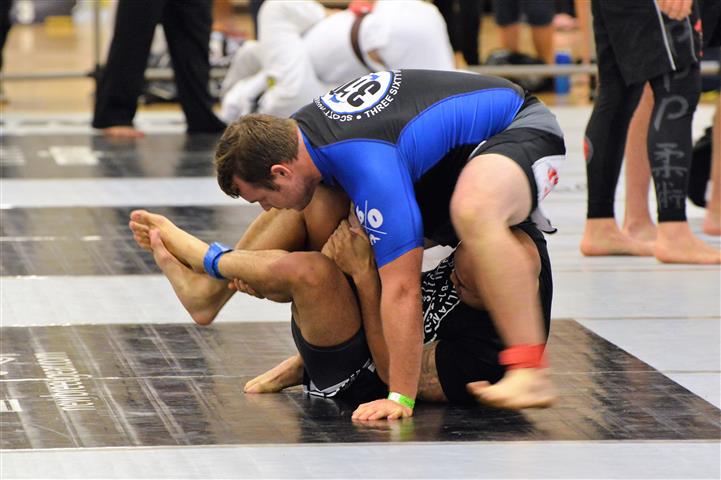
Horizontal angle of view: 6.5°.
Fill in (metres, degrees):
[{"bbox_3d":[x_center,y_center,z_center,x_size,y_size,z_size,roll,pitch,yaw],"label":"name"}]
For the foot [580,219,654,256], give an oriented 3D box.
[{"bbox_3d":[0.746,-0.010,17.650,0.262,0.105,0.100,0,4,0],"label":"foot"}]

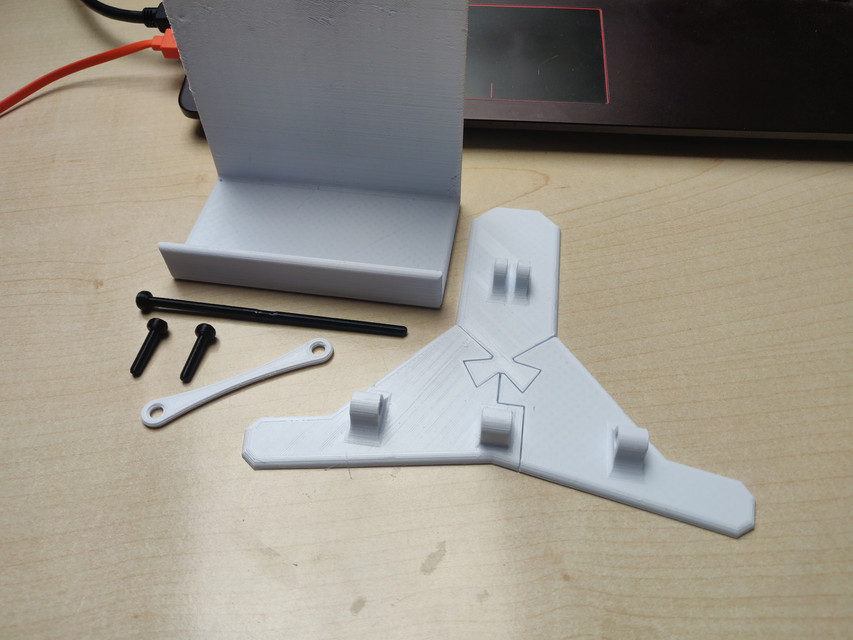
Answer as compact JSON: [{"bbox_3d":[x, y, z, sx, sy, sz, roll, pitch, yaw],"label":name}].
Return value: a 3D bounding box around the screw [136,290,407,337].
[{"bbox_3d":[-0.062,-0.002,0.244,0.109,0.008,0.008,7,58,5],"label":"screw"}]

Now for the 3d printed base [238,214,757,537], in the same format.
[{"bbox_3d":[0.030,0.002,0.230,0.172,0.021,0.128,7,58,6],"label":"3d printed base"}]

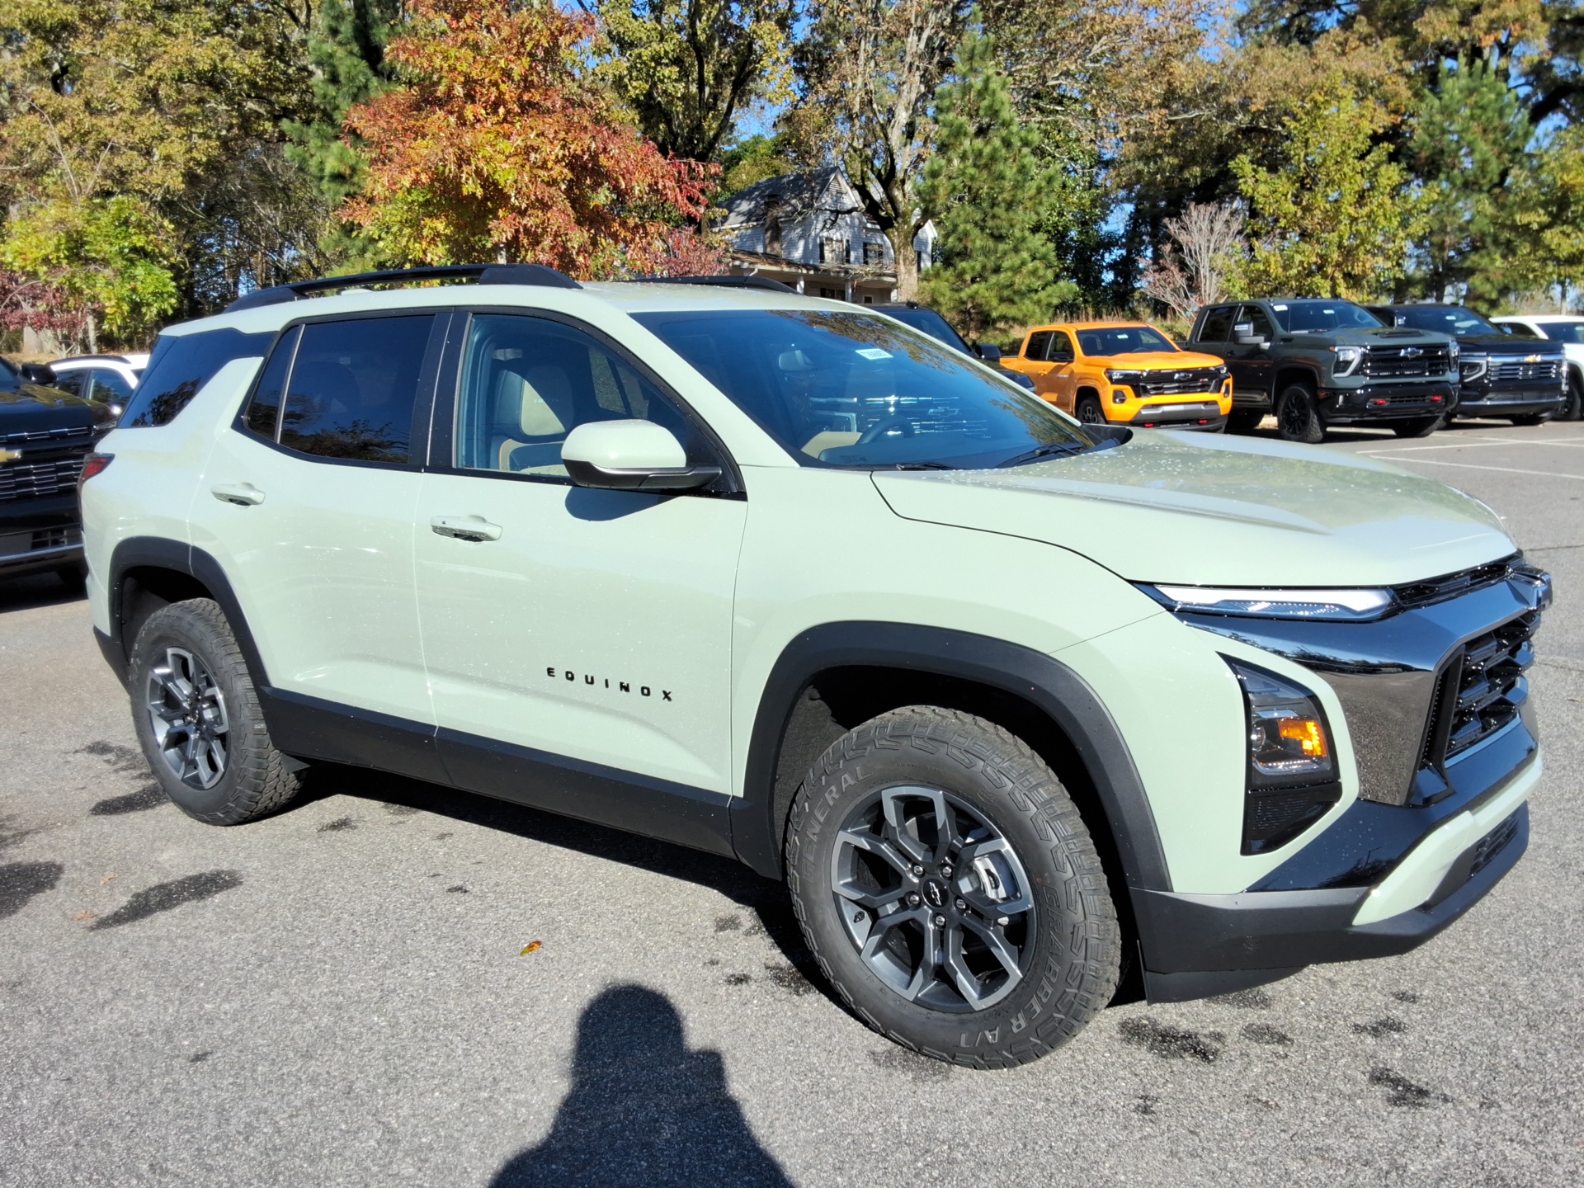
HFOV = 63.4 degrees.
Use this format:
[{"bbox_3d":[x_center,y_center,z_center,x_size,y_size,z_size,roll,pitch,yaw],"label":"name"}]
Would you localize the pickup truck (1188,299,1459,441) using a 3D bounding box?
[{"bbox_3d":[7.910,-3.704,20.919,2.100,2.060,6.250,-4,11,-11],"label":"pickup truck"}]

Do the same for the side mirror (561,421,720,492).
[{"bbox_3d":[-0.326,-0.302,2.751,0.200,0.160,0.260,5,12,35],"label":"side mirror"}]

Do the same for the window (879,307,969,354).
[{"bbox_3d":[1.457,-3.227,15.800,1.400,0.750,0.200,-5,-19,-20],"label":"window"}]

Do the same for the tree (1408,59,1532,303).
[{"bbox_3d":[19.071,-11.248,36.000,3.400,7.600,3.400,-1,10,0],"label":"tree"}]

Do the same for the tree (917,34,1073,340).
[{"bbox_3d":[5.084,-10.168,32.000,3.800,7.700,3.800,-1,10,0],"label":"tree"}]

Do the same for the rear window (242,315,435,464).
[{"bbox_3d":[-1.288,-0.571,3.584,0.800,0.420,0.060,6,-9,34],"label":"rear window"}]

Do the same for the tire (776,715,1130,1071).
[{"bbox_3d":[0.344,0.603,2.674,0.735,0.735,0.240,5,12,35],"label":"tire"}]

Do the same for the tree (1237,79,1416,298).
[{"bbox_3d":[13.800,-9.300,33.000,4.900,8.000,4.900,2,11,20],"label":"tree"}]

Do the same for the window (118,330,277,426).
[{"bbox_3d":[-1.896,-0.686,4.094,0.740,0.330,0.065,7,-9,41],"label":"window"}]

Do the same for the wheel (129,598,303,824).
[{"bbox_3d":[-1.872,0.381,4.178,0.735,0.735,0.240,6,13,34],"label":"wheel"}]

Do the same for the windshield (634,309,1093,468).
[{"bbox_3d":[0.248,-0.571,3.474,0.850,0.120,1.420,40,29,23],"label":"windshield"}]

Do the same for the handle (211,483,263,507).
[{"bbox_3d":[-1.605,-0.287,3.713,0.245,0.068,0.060,6,13,34],"label":"handle"}]

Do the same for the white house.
[{"bbox_3d":[1.800,-17.800,68.000,10.000,9.500,10.000,-6,11,-23],"label":"white house"}]

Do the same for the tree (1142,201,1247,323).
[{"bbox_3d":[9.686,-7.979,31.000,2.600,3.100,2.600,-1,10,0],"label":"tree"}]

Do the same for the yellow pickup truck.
[{"bbox_3d":[5.119,-3.579,21.321,1.960,1.880,5.400,-4,11,-11],"label":"yellow pickup truck"}]

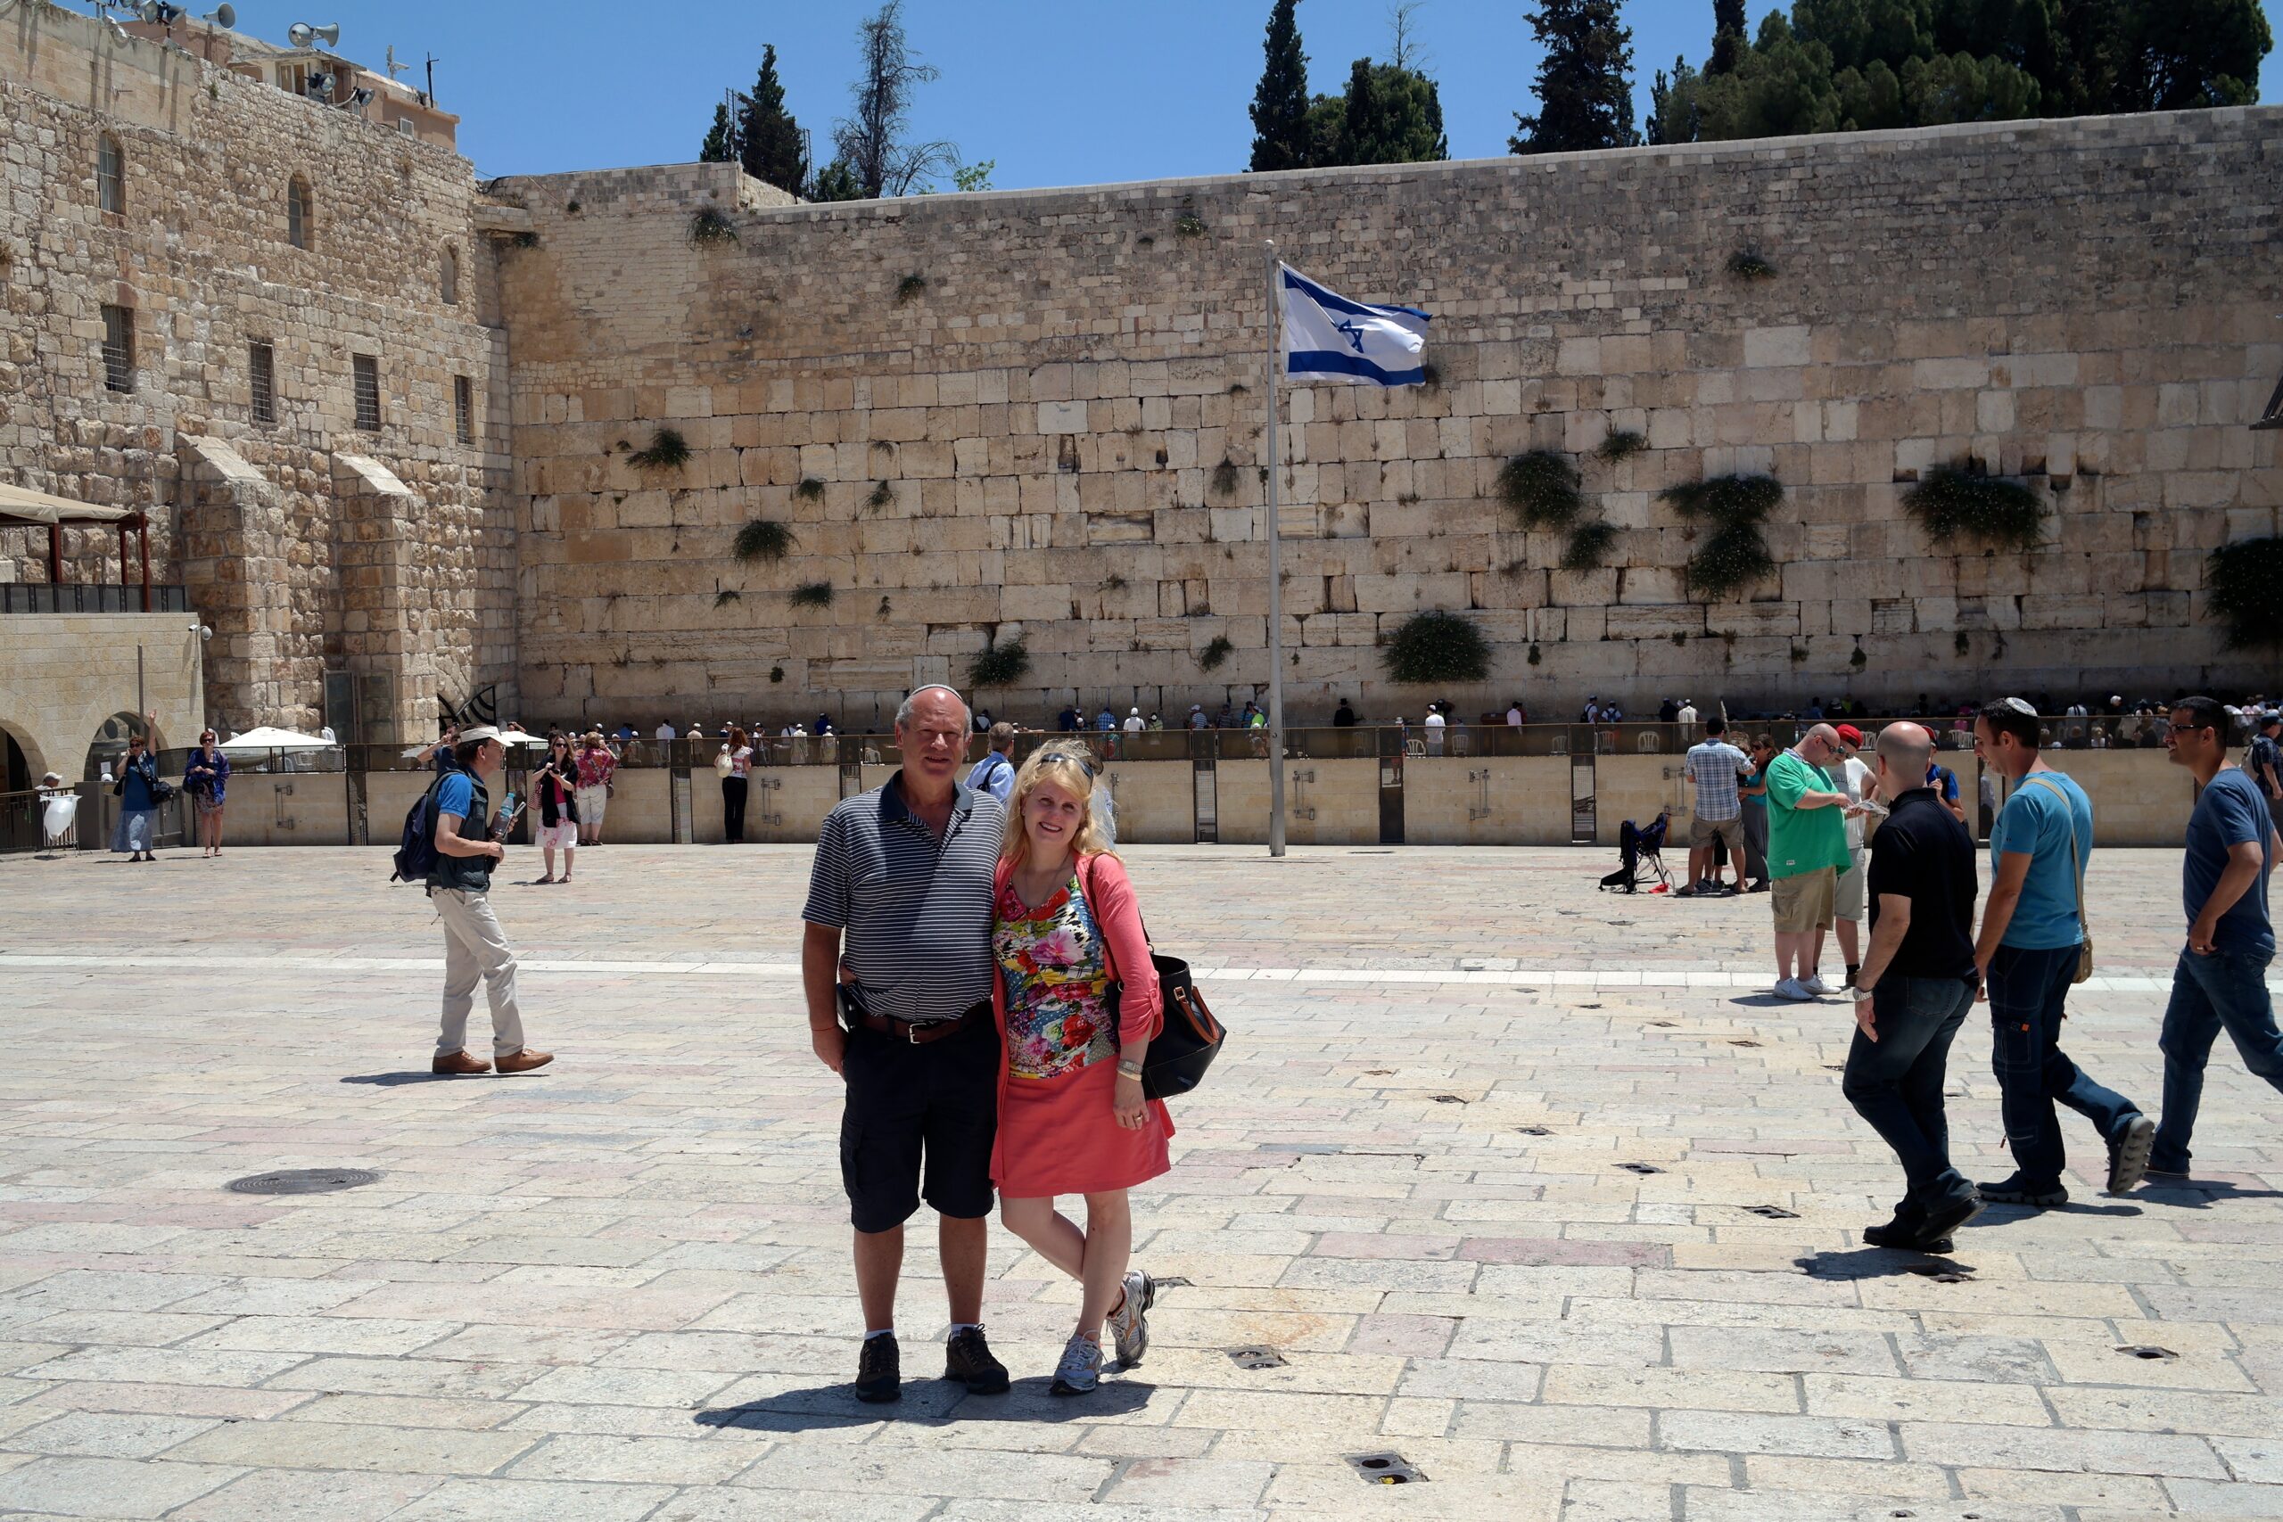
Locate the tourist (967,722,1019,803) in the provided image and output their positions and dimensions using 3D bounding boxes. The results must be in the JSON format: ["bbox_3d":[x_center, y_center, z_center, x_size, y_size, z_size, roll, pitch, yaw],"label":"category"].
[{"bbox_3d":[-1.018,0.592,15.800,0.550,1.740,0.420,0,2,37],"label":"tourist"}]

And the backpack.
[{"bbox_3d":[-3.531,0.337,11.200,0.240,0.510,0.330,11,-1,-11],"label":"backpack"}]

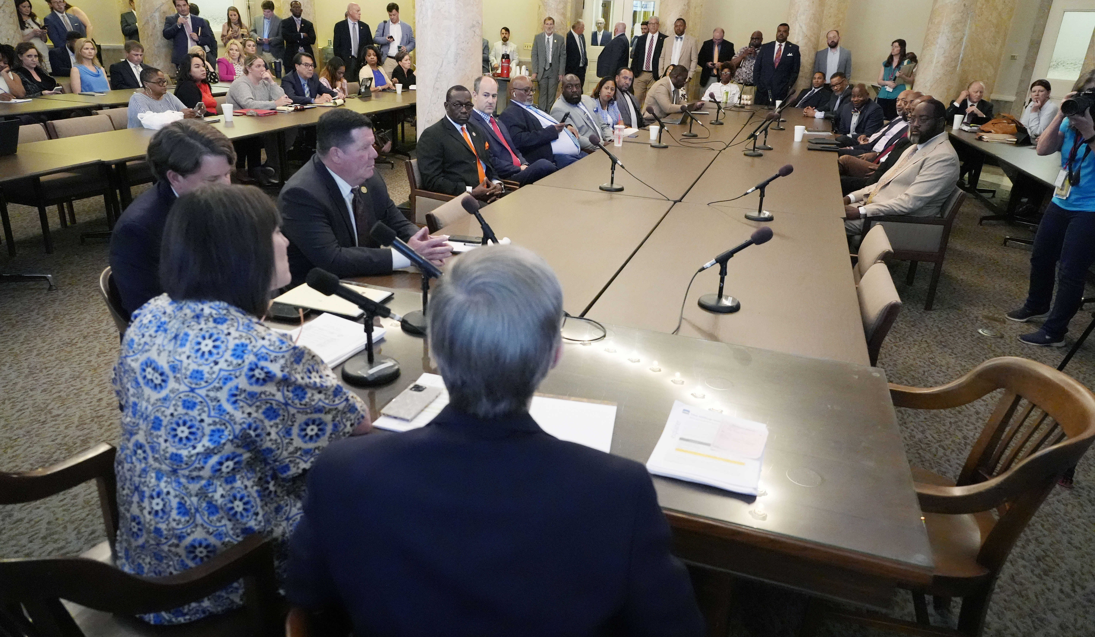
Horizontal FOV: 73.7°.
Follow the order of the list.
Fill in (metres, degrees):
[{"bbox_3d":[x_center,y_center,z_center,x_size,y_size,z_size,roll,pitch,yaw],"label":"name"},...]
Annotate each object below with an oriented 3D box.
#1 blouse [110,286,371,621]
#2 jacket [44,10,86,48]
[{"bbox_3d":[-0.640,0.275,1.545,0.500,0.630,0.450,18,26,34],"label":"blouse"},{"bbox_3d":[-6.622,-3.884,10.100,0.530,0.710,0.330,-16,28,-40],"label":"jacket"}]

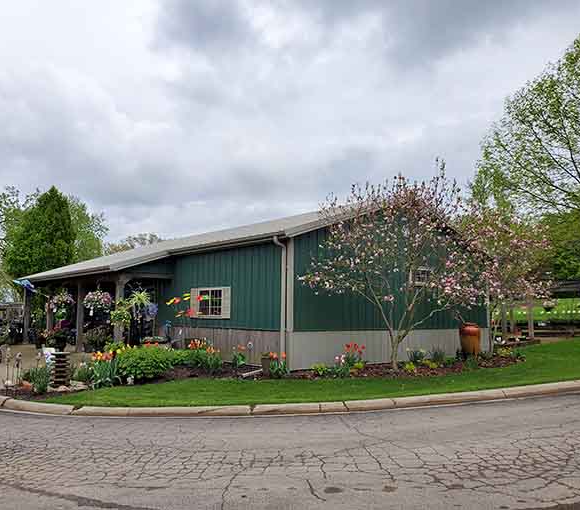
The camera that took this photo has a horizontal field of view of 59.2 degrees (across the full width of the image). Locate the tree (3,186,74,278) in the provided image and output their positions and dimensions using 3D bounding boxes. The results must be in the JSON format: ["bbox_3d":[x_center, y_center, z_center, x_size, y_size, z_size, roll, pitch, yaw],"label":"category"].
[{"bbox_3d":[-13.247,0.365,26.545,4.100,8.030,4.100,4,-7,-26],"label":"tree"}]

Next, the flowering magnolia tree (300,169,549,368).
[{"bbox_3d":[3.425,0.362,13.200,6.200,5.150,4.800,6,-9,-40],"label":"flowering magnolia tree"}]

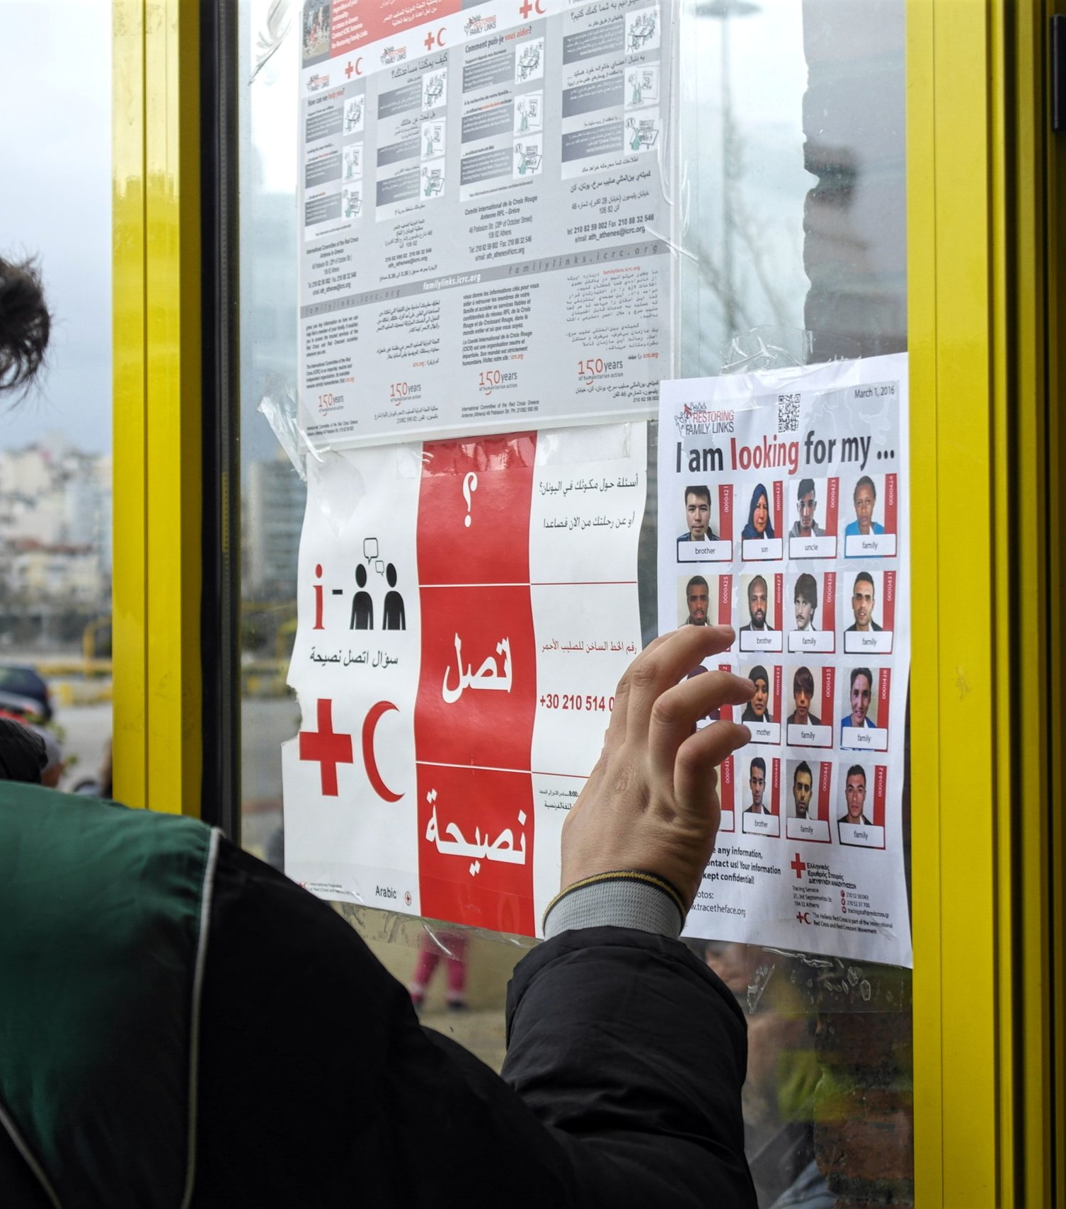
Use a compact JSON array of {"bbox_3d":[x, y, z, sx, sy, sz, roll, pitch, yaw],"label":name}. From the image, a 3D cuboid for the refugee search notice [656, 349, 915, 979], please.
[{"bbox_3d":[0.125,0.028,1.495,0.004,0.297,0.210,0,-1,-33],"label":"refugee search notice"}]

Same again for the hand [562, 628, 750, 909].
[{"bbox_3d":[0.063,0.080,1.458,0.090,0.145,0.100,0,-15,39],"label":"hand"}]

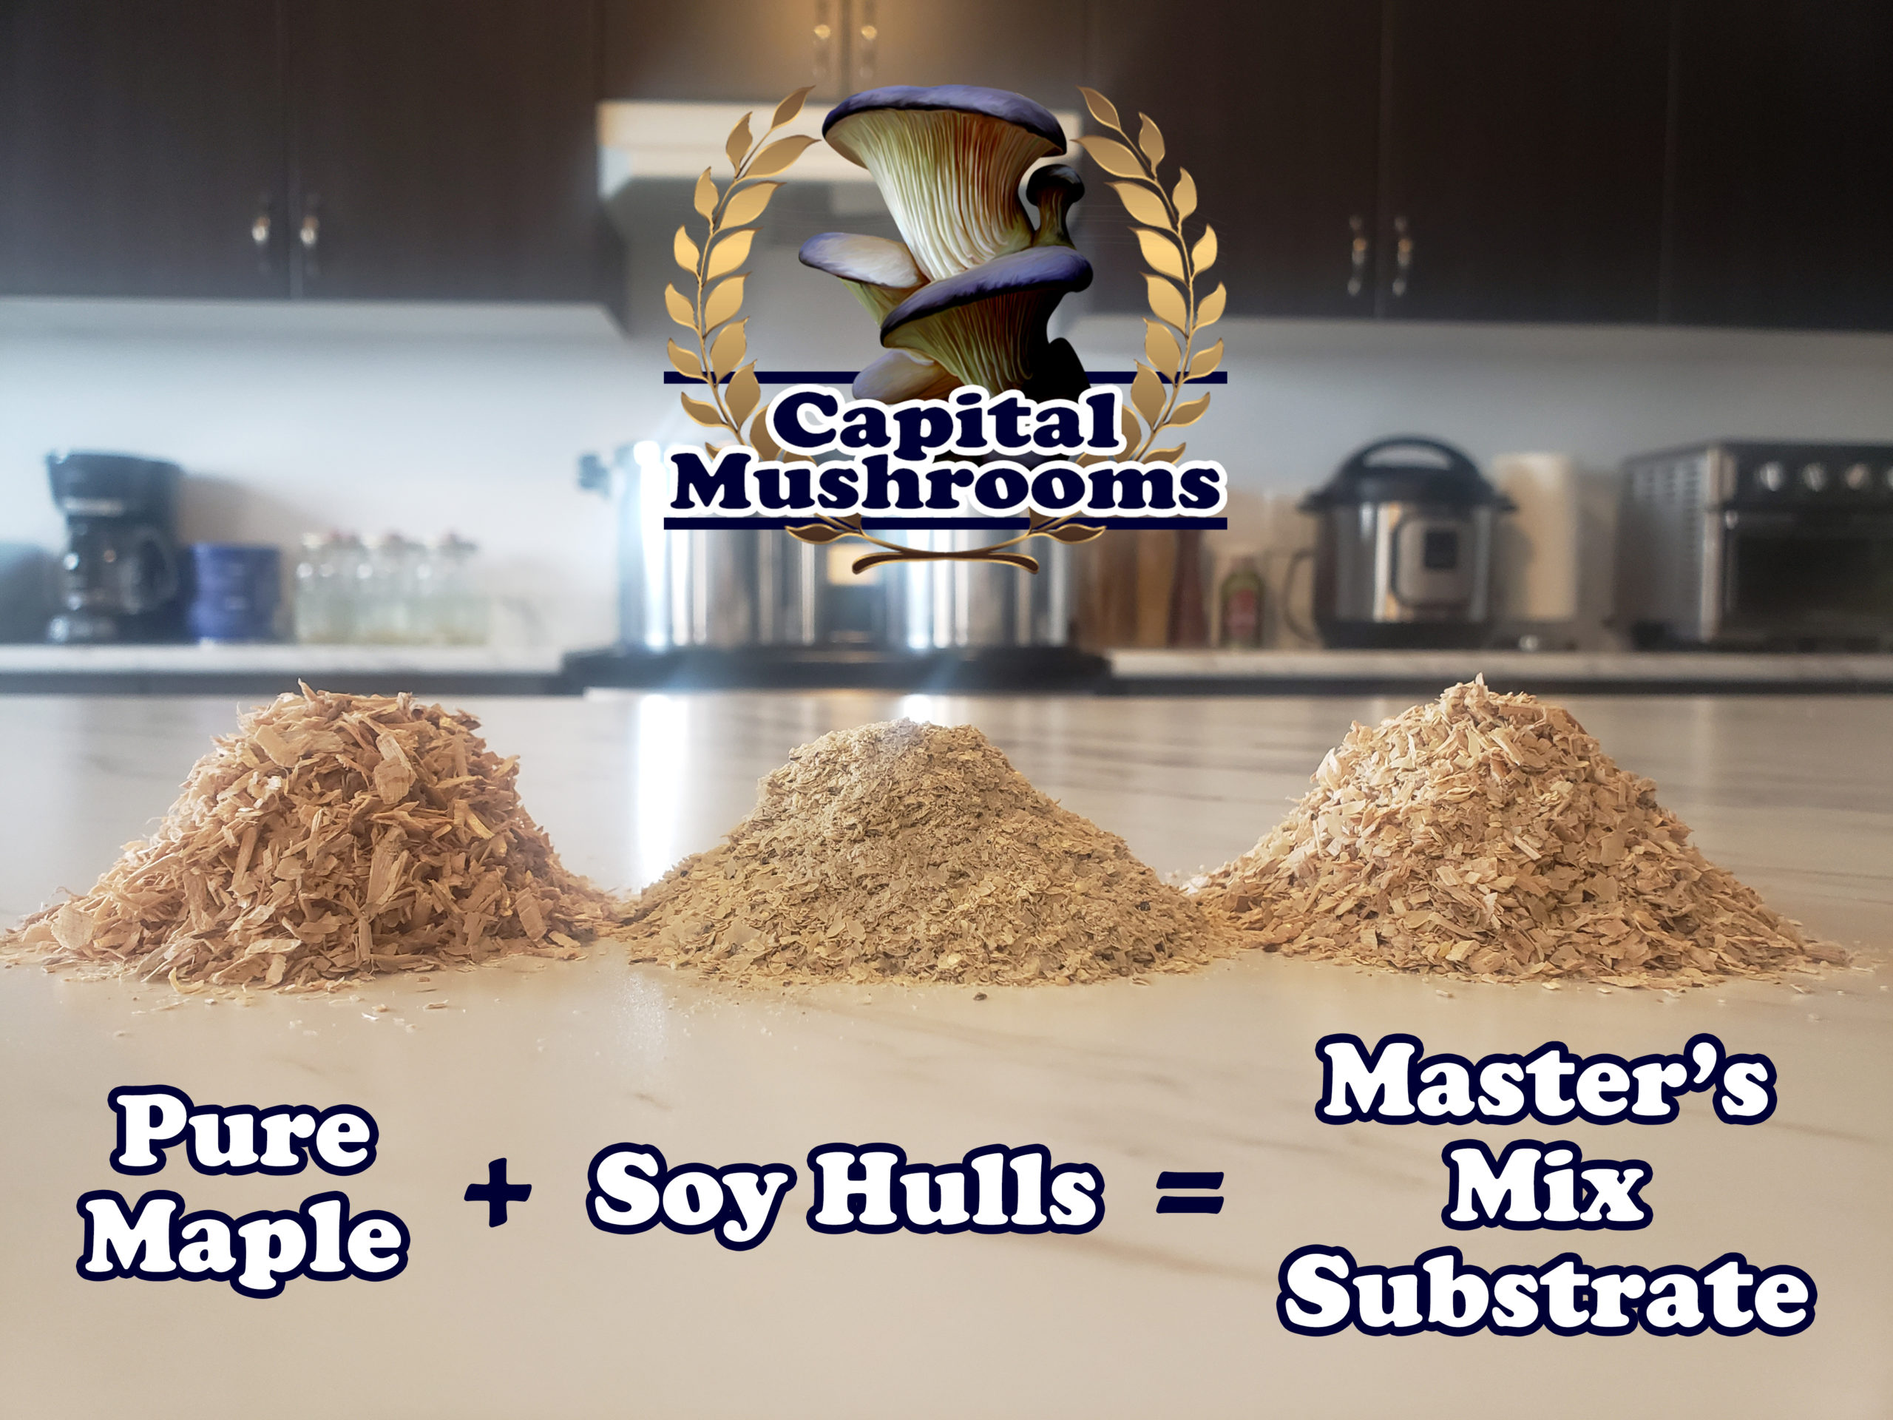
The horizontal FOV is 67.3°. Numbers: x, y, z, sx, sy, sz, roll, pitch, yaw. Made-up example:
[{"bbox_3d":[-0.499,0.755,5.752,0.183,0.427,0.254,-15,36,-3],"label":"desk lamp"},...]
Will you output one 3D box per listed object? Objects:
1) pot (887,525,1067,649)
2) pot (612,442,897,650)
[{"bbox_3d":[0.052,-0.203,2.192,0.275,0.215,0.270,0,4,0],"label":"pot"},{"bbox_3d":[-0.302,-0.252,2.168,0.380,0.315,0.350,0,4,0],"label":"pot"}]

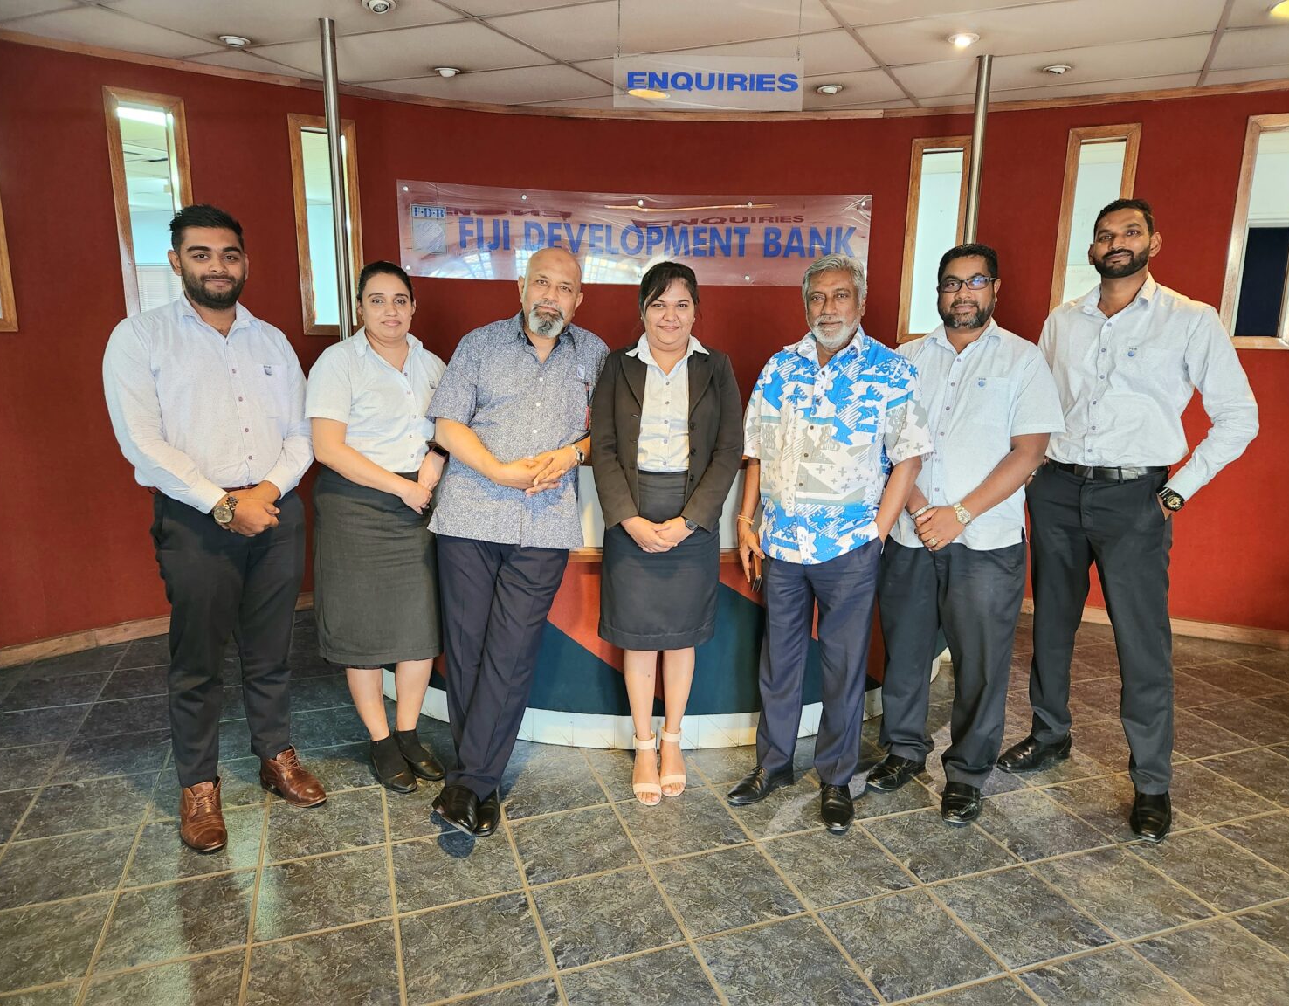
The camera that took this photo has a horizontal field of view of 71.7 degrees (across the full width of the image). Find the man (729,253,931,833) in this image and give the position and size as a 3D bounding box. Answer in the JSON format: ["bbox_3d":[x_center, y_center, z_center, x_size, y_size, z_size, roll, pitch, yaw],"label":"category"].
[{"bbox_3d":[0.513,0.124,2.625,0.540,1.660,0.390,4,12,16],"label":"man"}]

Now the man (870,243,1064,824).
[{"bbox_3d":[0.924,0.098,2.690,0.530,1.695,0.400,9,14,34],"label":"man"}]

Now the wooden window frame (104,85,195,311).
[{"bbox_3d":[-2.132,-1.245,3.890,0.305,1.010,0.070,-8,14,-37],"label":"wooden window frame"}]

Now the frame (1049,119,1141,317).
[{"bbox_3d":[2.176,-1.279,4.326,0.305,1.010,0.070,6,13,25],"label":"frame"}]

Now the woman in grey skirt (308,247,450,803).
[{"bbox_3d":[-0.791,0.091,2.785,0.440,1.630,0.330,-7,14,-34],"label":"woman in grey skirt"}]

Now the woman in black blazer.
[{"bbox_3d":[0.059,0.111,2.725,0.460,1.635,0.330,1,11,1],"label":"woman in black blazer"}]

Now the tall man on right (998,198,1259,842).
[{"bbox_3d":[1.420,0.039,2.697,0.670,1.820,0.440,9,14,37],"label":"tall man on right"}]

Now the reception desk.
[{"bbox_3d":[0.143,0.241,3.519,2.600,1.070,1.100,-1,12,-8],"label":"reception desk"}]

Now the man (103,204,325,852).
[{"bbox_3d":[-1.181,0.072,2.527,0.560,1.760,0.410,-7,14,-33],"label":"man"}]

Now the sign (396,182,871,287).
[{"bbox_3d":[-0.027,-1.375,4.612,2.403,0.460,0.160,0,11,-6],"label":"sign"}]

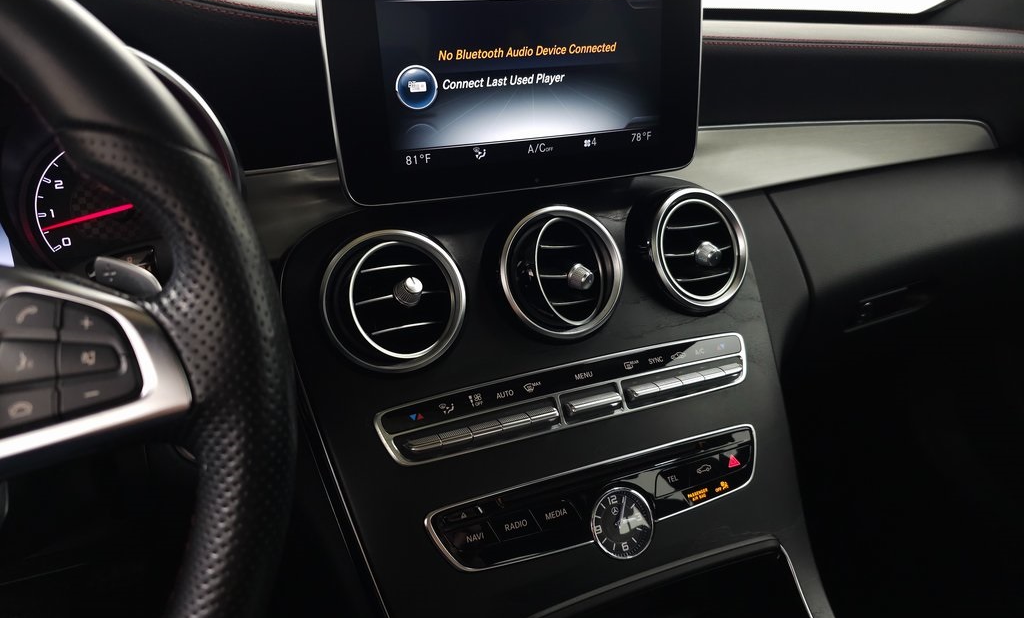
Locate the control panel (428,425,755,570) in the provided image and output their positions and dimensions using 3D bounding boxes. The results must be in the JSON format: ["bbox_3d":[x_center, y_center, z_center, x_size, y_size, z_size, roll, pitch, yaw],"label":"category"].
[{"bbox_3d":[0.058,0.116,0.410,0.222,0.047,0.025,-10,-8,-19],"label":"control panel"}]

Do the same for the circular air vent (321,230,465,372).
[{"bbox_3d":[-0.067,-0.005,0.388,0.080,0.080,0.020,-10,-3,-15],"label":"circular air vent"}]

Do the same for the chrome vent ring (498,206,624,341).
[{"bbox_3d":[0.029,-0.022,0.420,0.080,0.080,0.020,-10,-3,-20],"label":"chrome vent ring"}]

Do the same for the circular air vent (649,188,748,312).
[{"bbox_3d":[0.122,-0.040,0.465,0.080,0.080,0.030,-10,-3,-26],"label":"circular air vent"}]

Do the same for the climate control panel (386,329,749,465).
[{"bbox_3d":[0.042,0.053,0.424,0.253,0.034,0.025,-10,-5,-19],"label":"climate control panel"}]

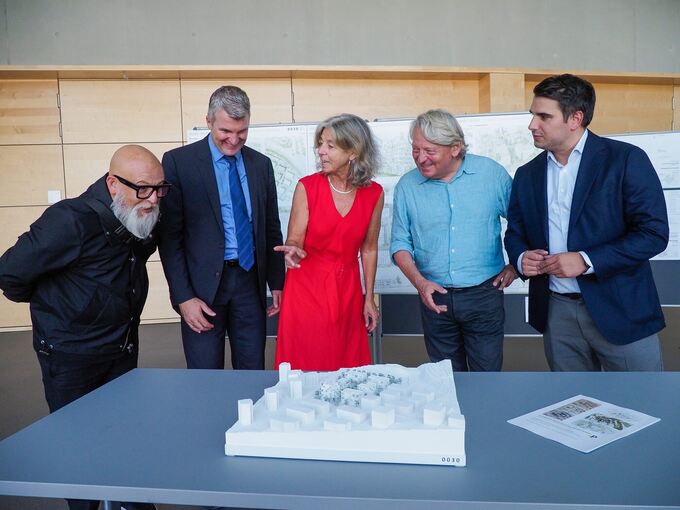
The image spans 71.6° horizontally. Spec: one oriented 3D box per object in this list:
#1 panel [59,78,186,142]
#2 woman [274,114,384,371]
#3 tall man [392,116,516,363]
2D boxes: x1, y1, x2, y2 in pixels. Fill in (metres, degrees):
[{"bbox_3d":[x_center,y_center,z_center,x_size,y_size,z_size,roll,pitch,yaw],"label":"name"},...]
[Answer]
[{"bbox_3d":[-2.923,-1.920,6.338,1.561,0.839,0.040,-2,3,-6],"label":"panel"},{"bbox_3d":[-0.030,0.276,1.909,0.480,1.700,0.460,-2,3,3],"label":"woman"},{"bbox_3d":[0.459,0.257,1.859,0.550,1.710,0.480,-1,3,15],"label":"tall man"}]

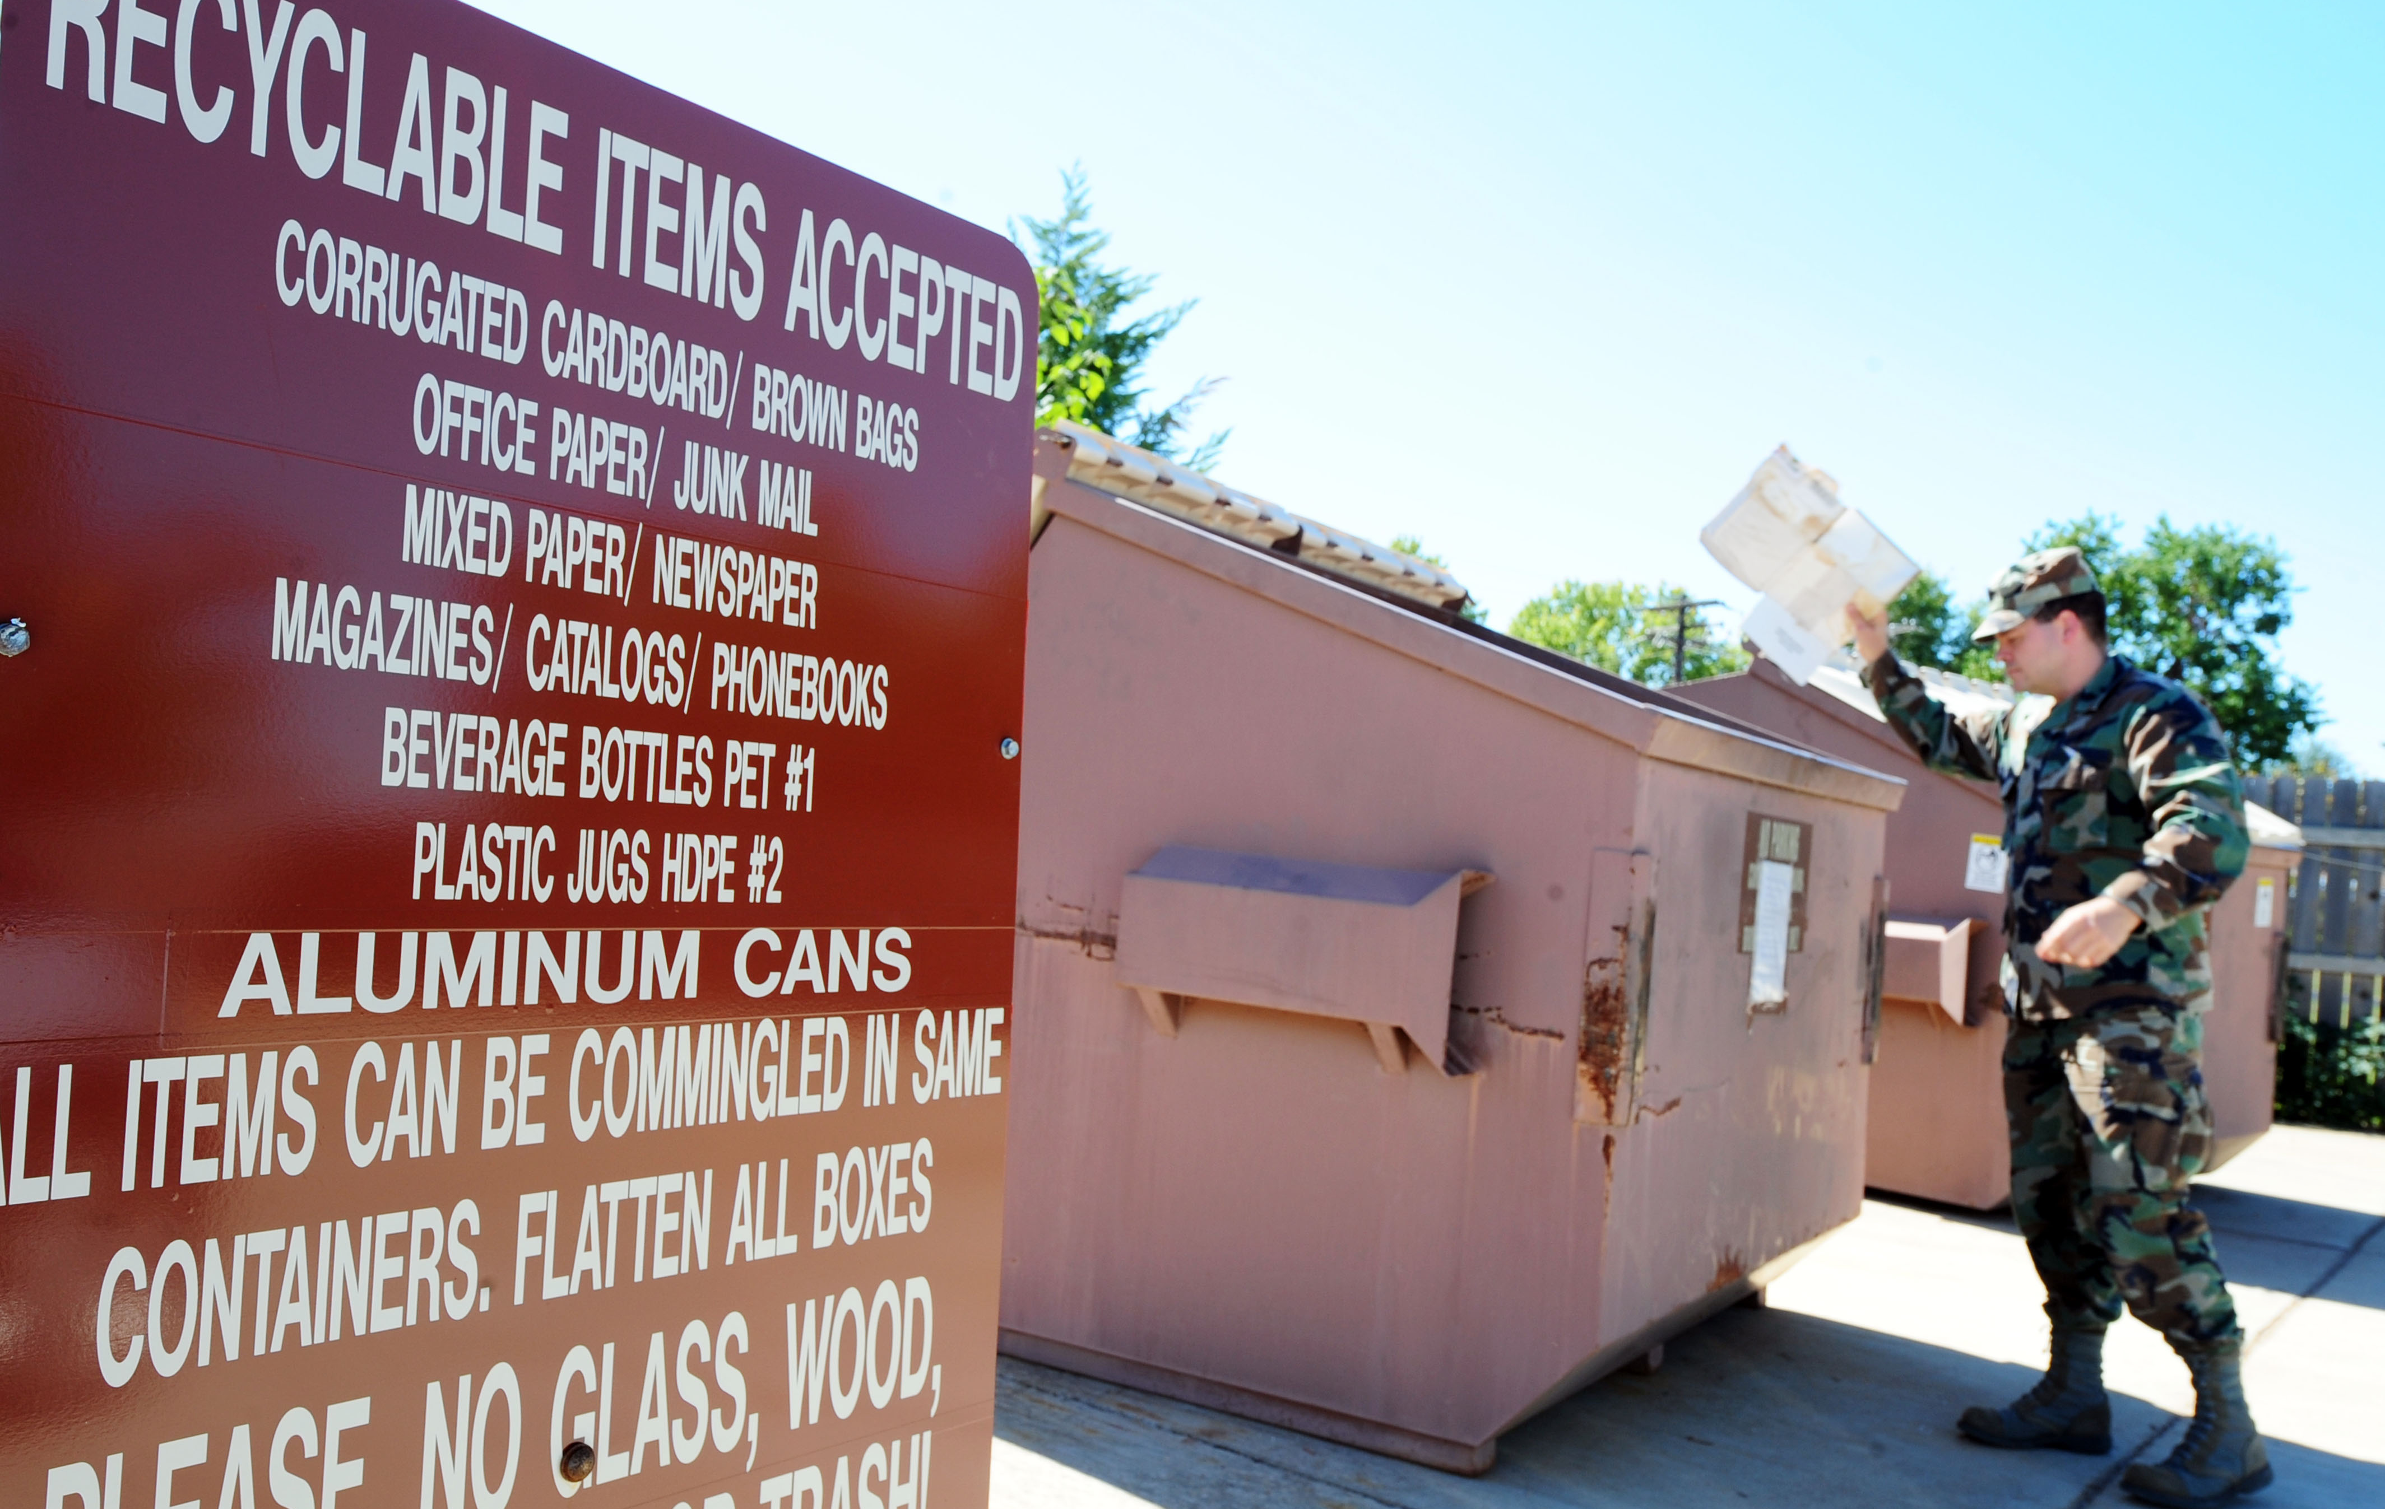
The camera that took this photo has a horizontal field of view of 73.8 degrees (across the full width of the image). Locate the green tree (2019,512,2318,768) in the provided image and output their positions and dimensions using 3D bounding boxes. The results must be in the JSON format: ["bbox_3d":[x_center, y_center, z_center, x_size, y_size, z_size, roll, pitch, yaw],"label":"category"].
[{"bbox_3d":[14.585,-0.105,23.773,4.447,7.102,4.447,1,-4,32],"label":"green tree"}]

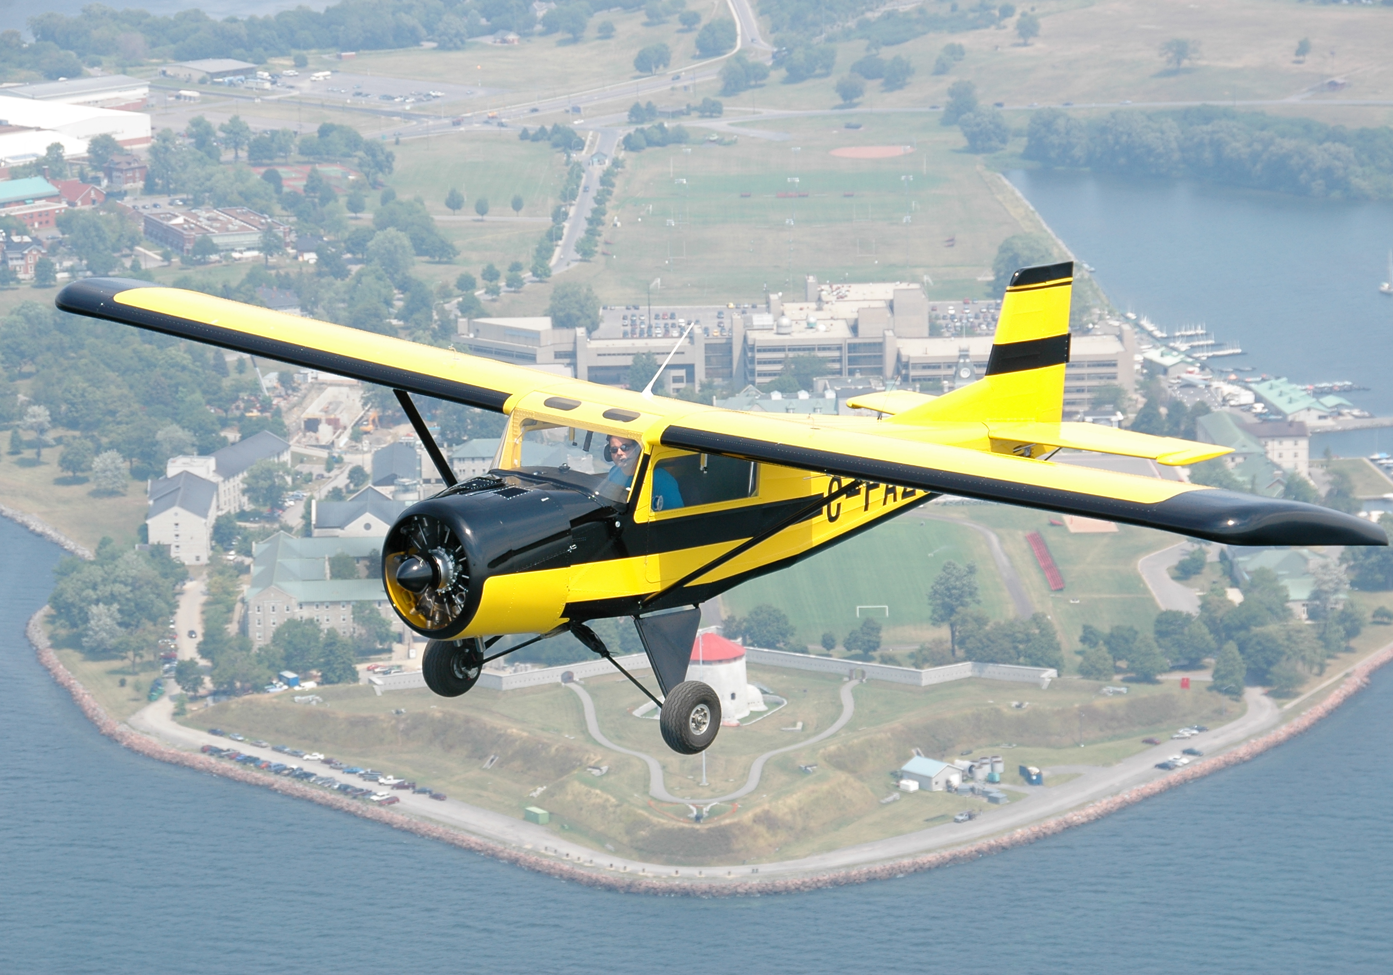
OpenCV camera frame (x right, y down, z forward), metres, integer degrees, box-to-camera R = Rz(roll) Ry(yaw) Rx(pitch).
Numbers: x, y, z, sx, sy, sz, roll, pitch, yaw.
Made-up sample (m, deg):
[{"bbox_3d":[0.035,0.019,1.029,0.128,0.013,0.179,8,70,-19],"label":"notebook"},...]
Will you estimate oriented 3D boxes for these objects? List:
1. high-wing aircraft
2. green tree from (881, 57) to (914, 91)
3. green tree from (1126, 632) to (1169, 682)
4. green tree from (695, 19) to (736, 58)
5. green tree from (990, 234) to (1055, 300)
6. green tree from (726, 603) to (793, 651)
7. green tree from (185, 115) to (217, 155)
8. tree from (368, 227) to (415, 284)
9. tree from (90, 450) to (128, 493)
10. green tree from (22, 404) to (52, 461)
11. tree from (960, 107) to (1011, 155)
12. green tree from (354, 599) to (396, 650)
[{"bbox_3d":[0.390,-0.004,33.331,10.362,3.039,7.195,12,9,36],"label":"high-wing aircraft"},{"bbox_3d":[87.870,-180.980,2187.800,13.780,13.600,13.780,-2,12,0],"label":"green tree"},{"bbox_3d":[108.530,40.544,1207.047,9.677,11.201,9.677,0,11,5],"label":"green tree"},{"bbox_3d":[8.214,-194.263,2164.356,17.850,15.650,17.310,-2,13,0],"label":"green tree"},{"bbox_3d":[117.010,-79.706,1786.302,23.739,21.488,23.739,-1,11,4],"label":"green tree"},{"bbox_3d":[16.355,34.860,1231.786,14.670,11.300,14.230,-2,13,0],"label":"green tree"},{"bbox_3d":[-219.049,-155.260,2211.695,13.171,18.072,13.171,-2,11,-5],"label":"green tree"},{"bbox_3d":[-108.280,-81.190,1769.910,16.830,20.130,16.830,-2,12,0],"label":"tree"},{"bbox_3d":[-166.921,-4.882,1421.910,10.750,11.370,10.430,-2,13,0],"label":"tree"},{"bbox_3d":[-197.530,-16.420,1495.930,8.910,16.790,8.910,-2,12,0],"label":"green tree"},{"bbox_3d":[125.961,-156.750,2192.543,21.343,18.264,21.343,-1,11,3],"label":"tree"},{"bbox_3d":[-80.324,34.505,1242.826,10.540,12.190,10.220,-2,13,0],"label":"green tree"}]

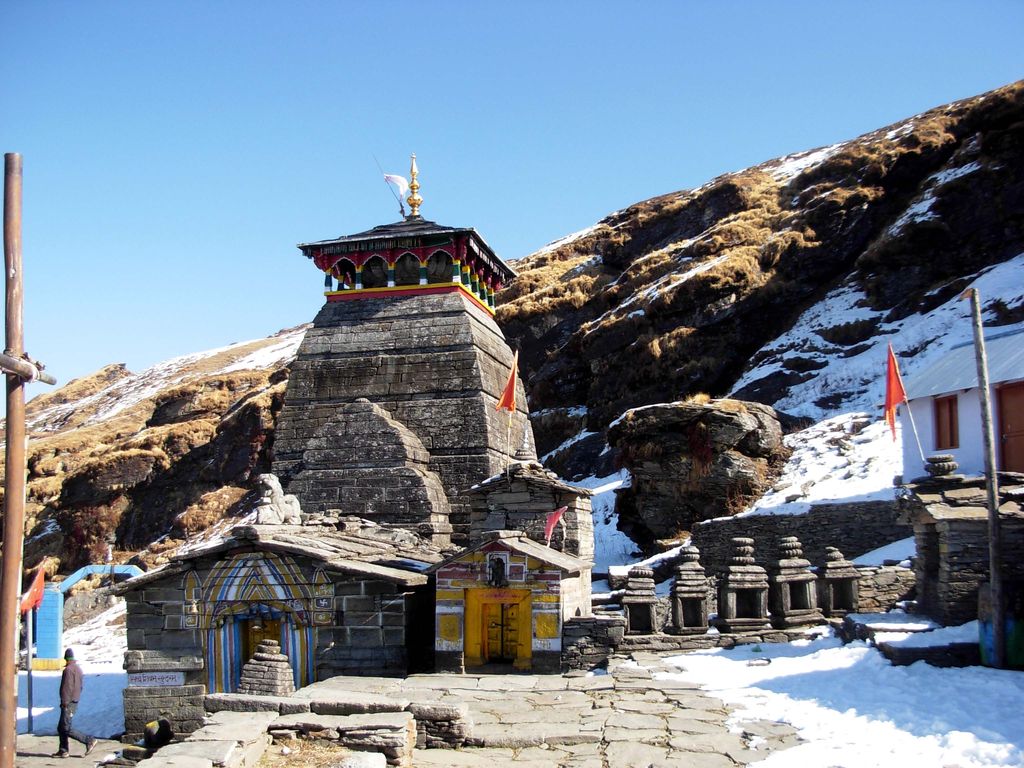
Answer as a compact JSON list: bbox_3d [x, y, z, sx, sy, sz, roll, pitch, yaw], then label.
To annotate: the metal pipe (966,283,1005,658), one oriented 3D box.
[{"bbox_3d":[6.455,1.230,15.284,0.130,5.165,0.130,-1,-6,0],"label":"metal pipe"}]

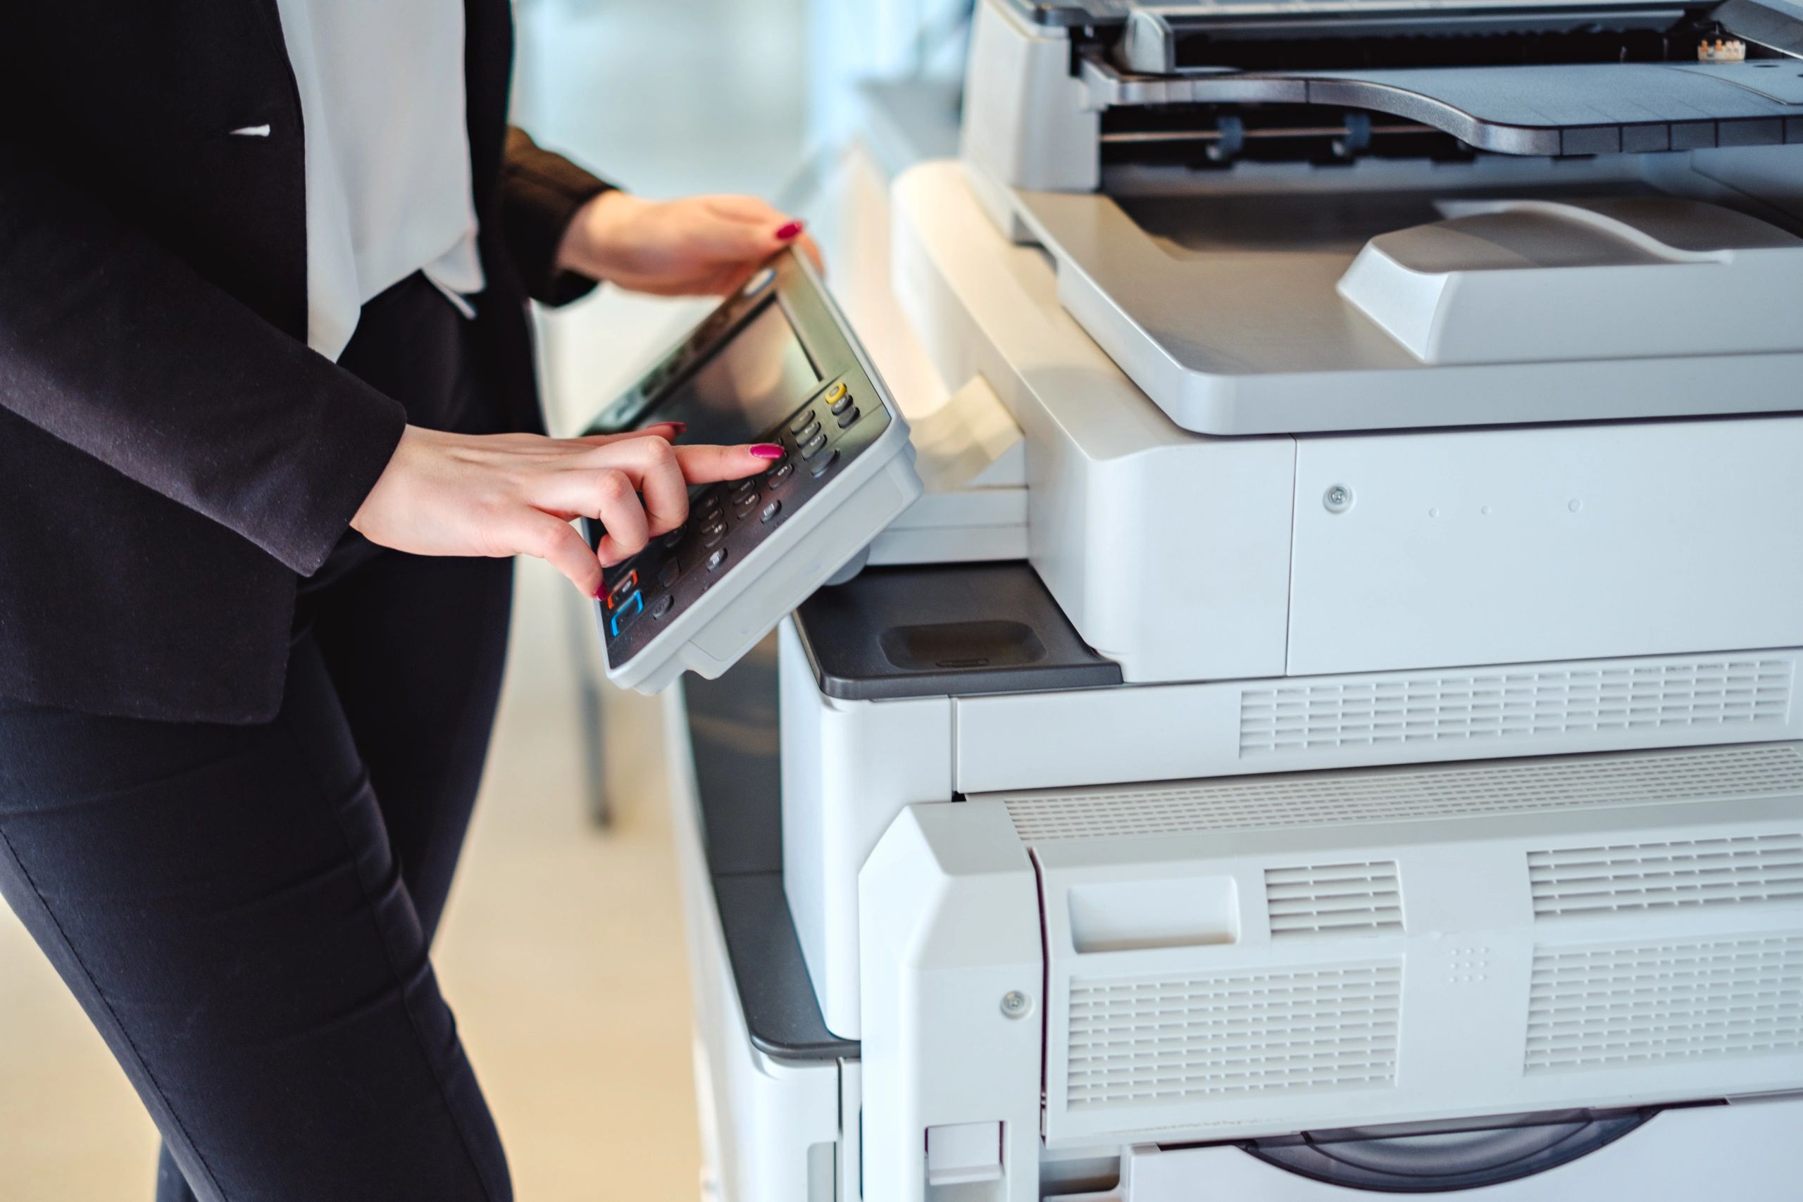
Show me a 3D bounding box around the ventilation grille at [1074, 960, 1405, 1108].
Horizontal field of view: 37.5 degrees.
[{"bbox_3d":[0.140,0.180,1.121,0.144,0.065,0.010,-3,19,-8],"label":"ventilation grille"}]

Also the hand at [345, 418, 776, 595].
[{"bbox_3d":[-0.141,-0.039,1.120,0.176,0.060,0.083,-4,40,-10],"label":"hand"}]

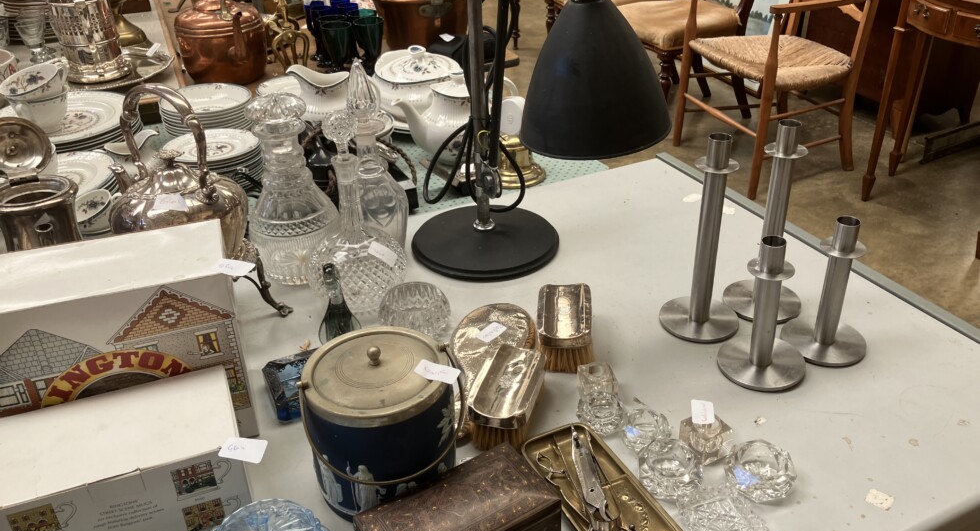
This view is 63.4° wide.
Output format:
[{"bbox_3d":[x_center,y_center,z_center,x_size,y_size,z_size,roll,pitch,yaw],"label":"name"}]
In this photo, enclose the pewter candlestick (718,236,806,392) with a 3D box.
[{"bbox_3d":[0.302,0.042,0.848,0.093,0.155,0.093,-1,31,1],"label":"pewter candlestick"}]

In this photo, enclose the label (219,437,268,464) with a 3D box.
[{"bbox_3d":[-0.211,0.159,0.683,0.039,0.002,0.025,6,37,6],"label":"label"}]

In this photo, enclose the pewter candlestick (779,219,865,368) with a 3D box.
[{"bbox_3d":[0.378,0.019,0.867,0.092,0.155,0.092,-2,31,0],"label":"pewter candlestick"}]

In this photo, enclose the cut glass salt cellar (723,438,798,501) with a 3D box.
[{"bbox_3d":[0.259,0.197,0.763,0.066,0.024,0.066,-3,31,0],"label":"cut glass salt cellar"}]

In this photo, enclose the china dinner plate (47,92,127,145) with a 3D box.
[{"bbox_3d":[-0.815,-0.269,1.496,0.272,0.025,0.272,-2,31,1],"label":"china dinner plate"}]

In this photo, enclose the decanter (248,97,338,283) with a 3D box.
[{"bbox_3d":[-0.267,-0.105,1.044,0.121,0.242,0.121,-1,31,1],"label":"decanter"}]

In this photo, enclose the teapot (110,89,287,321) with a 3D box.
[{"bbox_3d":[-0.377,-0.072,0.943,0.212,0.296,0.178,15,35,26],"label":"teapot"}]

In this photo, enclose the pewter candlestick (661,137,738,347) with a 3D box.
[{"bbox_3d":[0.258,-0.036,0.933,0.097,0.244,0.097,-3,31,0],"label":"pewter candlestick"}]

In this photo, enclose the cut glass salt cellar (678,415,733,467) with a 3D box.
[{"bbox_3d":[0.209,0.167,0.769,0.035,0.029,0.035,-16,34,-23],"label":"cut glass salt cellar"}]

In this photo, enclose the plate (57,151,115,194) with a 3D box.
[{"bbox_3d":[-0.719,-0.135,1.291,0.207,0.023,0.207,-1,31,1],"label":"plate"}]

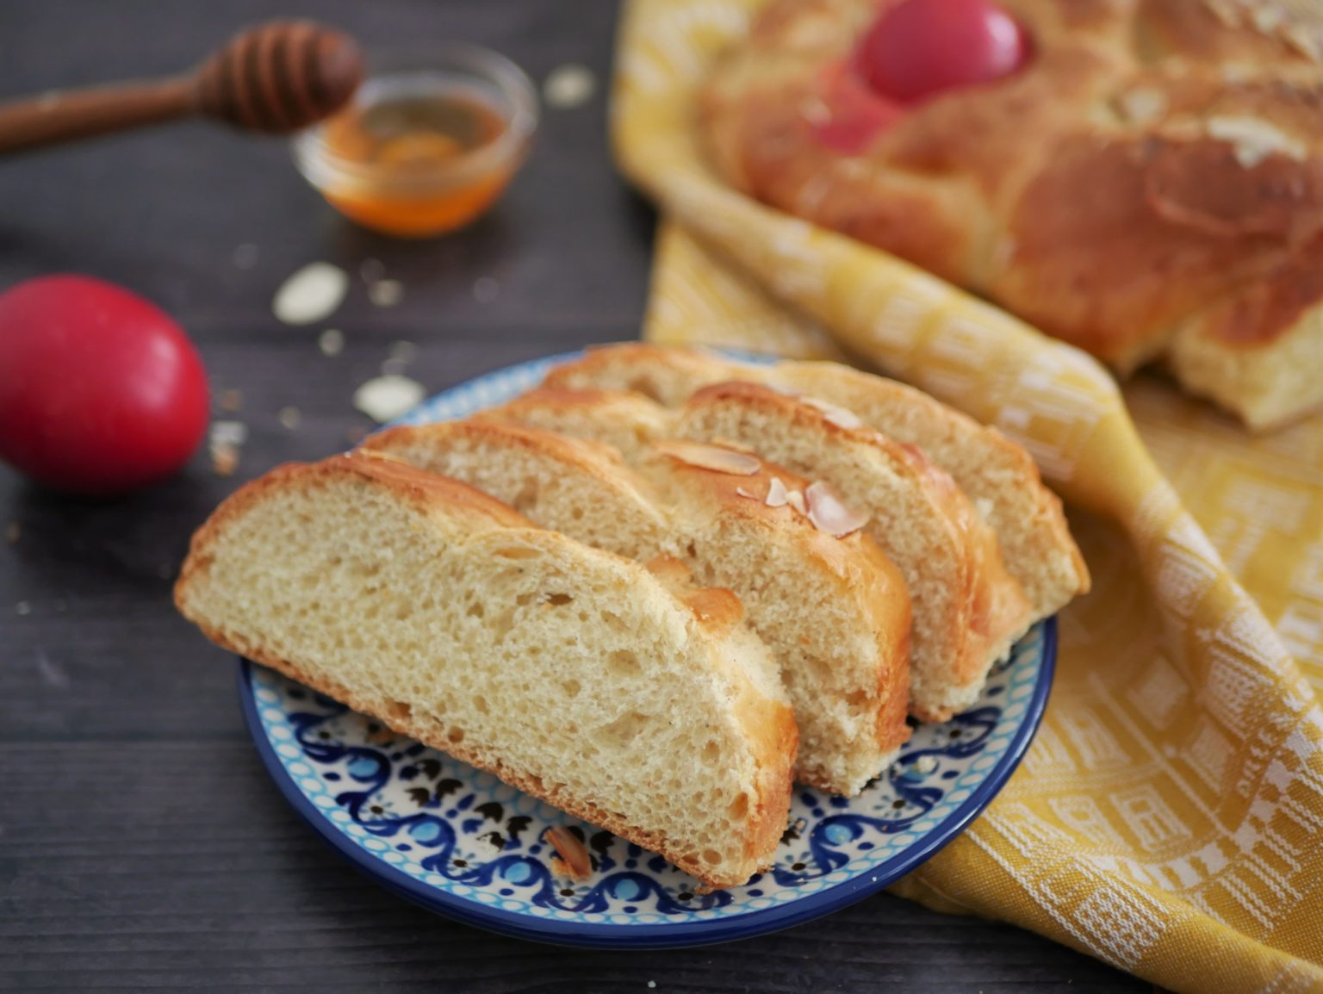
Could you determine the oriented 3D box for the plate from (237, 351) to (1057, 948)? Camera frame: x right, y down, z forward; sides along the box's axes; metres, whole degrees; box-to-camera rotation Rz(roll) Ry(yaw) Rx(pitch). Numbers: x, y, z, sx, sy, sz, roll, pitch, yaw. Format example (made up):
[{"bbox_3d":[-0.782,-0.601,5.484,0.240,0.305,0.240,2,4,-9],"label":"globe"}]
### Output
[{"bbox_3d":[-0.003,0.027,0.377,0.157,0.020,0.157,0,44,0],"label":"plate"}]

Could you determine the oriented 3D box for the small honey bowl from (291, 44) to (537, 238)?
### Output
[{"bbox_3d":[-0.062,-0.086,0.489,0.062,0.027,0.062,0,44,0],"label":"small honey bowl"}]

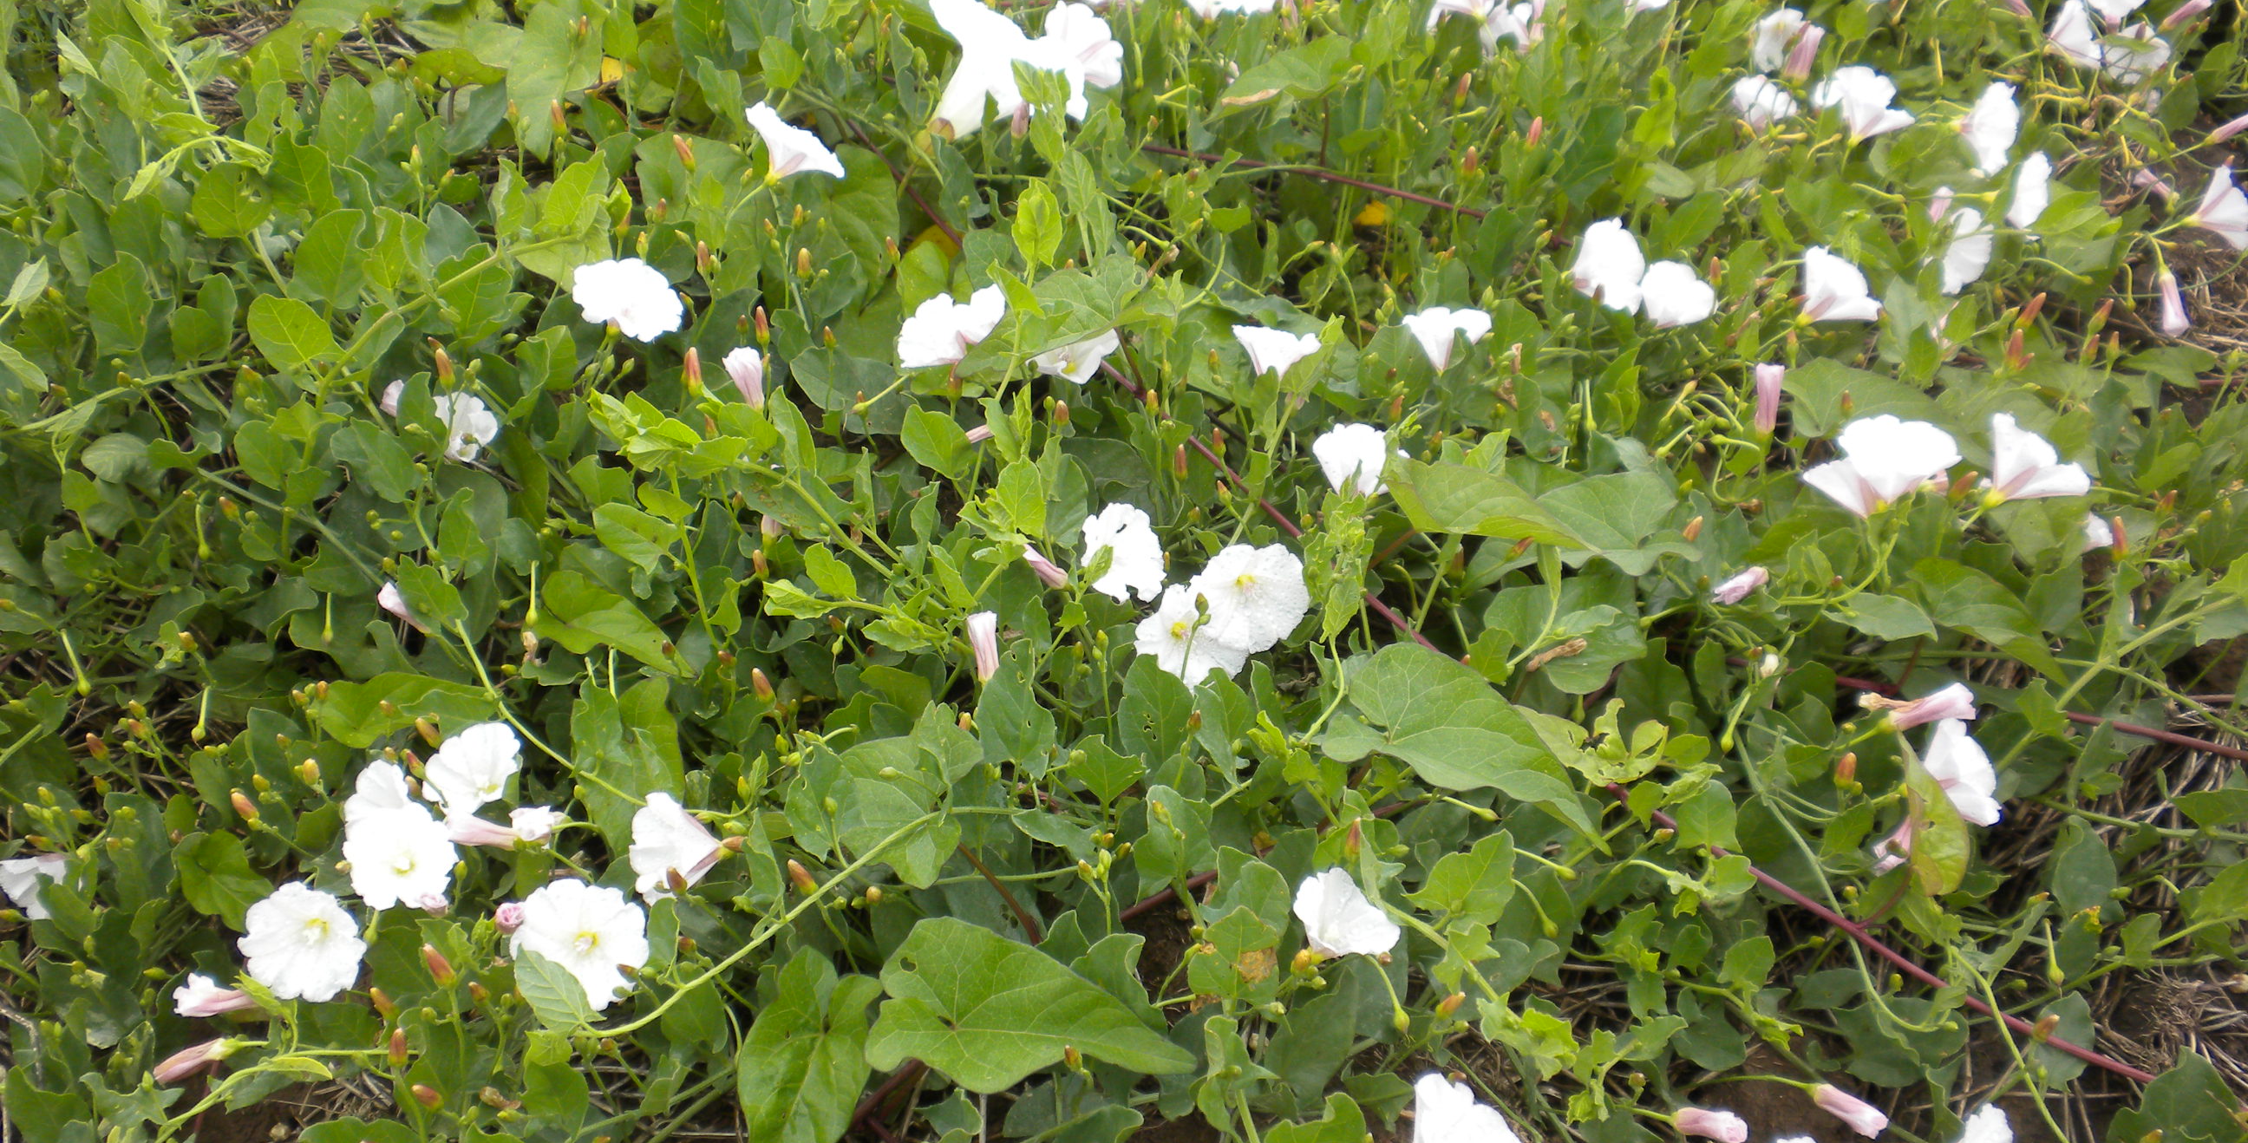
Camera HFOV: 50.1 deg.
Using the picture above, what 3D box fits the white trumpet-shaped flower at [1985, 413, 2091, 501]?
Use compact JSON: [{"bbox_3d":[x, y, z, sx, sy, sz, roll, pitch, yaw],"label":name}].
[{"bbox_3d":[0.261,-0.033,0.685,0.022,0.029,0.031,-48,51,9],"label":"white trumpet-shaped flower"}]

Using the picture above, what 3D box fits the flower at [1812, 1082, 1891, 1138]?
[{"bbox_3d":[0.179,0.133,0.592,0.021,0.009,0.009,28,50,35],"label":"flower"}]

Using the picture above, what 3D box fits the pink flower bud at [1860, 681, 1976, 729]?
[{"bbox_3d":[0.218,0.037,0.659,0.029,0.012,0.012,-18,37,25],"label":"pink flower bud"}]

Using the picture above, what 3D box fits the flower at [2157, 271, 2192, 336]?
[{"bbox_3d":[0.302,-0.077,0.690,0.007,0.007,0.018,-12,84,0],"label":"flower"}]

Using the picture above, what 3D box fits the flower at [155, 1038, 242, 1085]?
[{"bbox_3d":[-0.195,0.103,0.505,0.019,0.006,0.006,-26,90,-12],"label":"flower"}]

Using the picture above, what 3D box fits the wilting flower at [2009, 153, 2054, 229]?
[{"bbox_3d":[0.269,-0.113,0.715,0.017,0.023,0.022,-18,48,-6],"label":"wilting flower"}]

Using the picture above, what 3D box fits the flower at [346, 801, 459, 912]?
[{"bbox_3d":[-0.184,0.074,0.615,0.028,0.017,0.028,-16,80,-17],"label":"flower"}]

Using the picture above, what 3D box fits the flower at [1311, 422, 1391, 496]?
[{"bbox_3d":[0.061,-0.029,0.630,0.022,0.018,0.022,-13,21,0],"label":"flower"}]

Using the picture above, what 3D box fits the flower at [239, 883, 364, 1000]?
[{"bbox_3d":[-0.181,0.082,0.530,0.028,0.026,0.017,-4,1,-4],"label":"flower"}]

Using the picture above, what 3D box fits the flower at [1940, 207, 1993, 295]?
[{"bbox_3d":[0.314,-0.118,0.907,0.020,0.034,0.034,-16,42,9],"label":"flower"}]

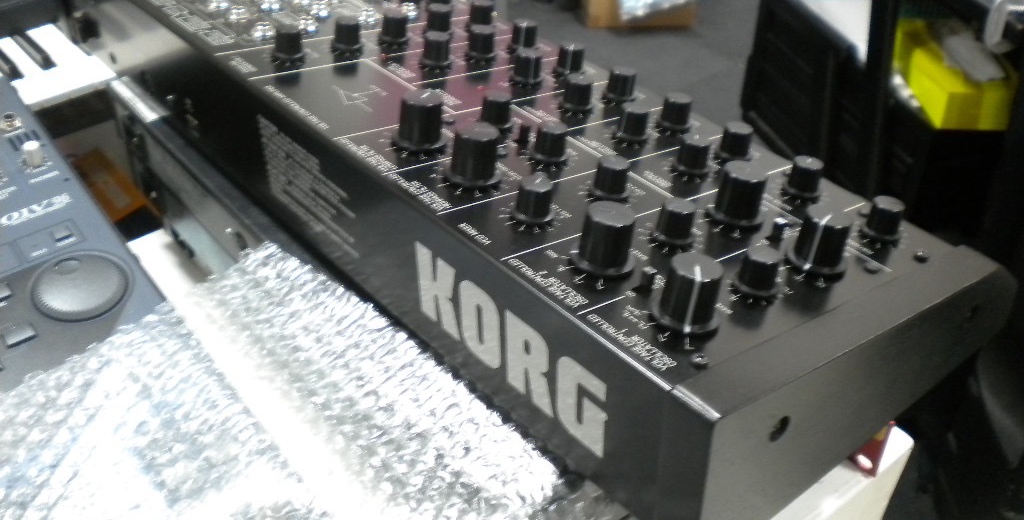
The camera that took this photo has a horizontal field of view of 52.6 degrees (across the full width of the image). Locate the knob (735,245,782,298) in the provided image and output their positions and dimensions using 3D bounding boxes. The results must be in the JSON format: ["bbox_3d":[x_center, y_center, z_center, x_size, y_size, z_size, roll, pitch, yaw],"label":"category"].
[{"bbox_3d":[0.094,0.004,0.390,0.017,0.015,0.017,1,31,-12],"label":"knob"}]

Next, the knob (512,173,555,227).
[{"bbox_3d":[0.009,-0.023,0.387,0.017,0.013,0.017,5,31,-3],"label":"knob"}]

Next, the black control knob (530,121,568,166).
[{"bbox_3d":[0.016,-0.049,0.434,0.017,0.013,0.017,0,31,-11],"label":"black control knob"}]

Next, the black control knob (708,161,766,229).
[{"bbox_3d":[0.089,-0.026,0.403,0.022,0.019,0.022,7,30,0],"label":"black control knob"}]

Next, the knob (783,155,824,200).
[{"bbox_3d":[0.121,-0.034,0.428,0.016,0.014,0.016,22,33,25],"label":"knob"}]

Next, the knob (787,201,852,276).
[{"bbox_3d":[0.113,-0.008,0.376,0.022,0.019,0.022,22,33,24],"label":"knob"}]

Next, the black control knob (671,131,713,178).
[{"bbox_3d":[0.084,-0.049,0.476,0.017,0.015,0.017,1,31,-12],"label":"black control knob"}]

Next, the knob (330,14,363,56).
[{"bbox_3d":[-0.089,-0.123,0.560,0.017,0.015,0.017,1,31,-12],"label":"knob"}]

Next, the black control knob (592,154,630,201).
[{"bbox_3d":[0.043,-0.036,0.444,0.017,0.015,0.017,1,31,-12],"label":"black control knob"}]

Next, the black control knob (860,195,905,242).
[{"bbox_3d":[0.144,-0.016,0.401,0.016,0.014,0.016,7,30,0],"label":"black control knob"}]

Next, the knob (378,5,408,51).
[{"bbox_3d":[-0.066,-0.131,0.580,0.017,0.015,0.017,1,31,-12],"label":"knob"}]

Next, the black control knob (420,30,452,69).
[{"bbox_3d":[-0.040,-0.113,0.555,0.017,0.015,0.017,1,31,-12],"label":"black control knob"}]

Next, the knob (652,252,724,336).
[{"bbox_3d":[0.058,0.010,0.336,0.023,0.019,0.023,8,31,2],"label":"knob"}]

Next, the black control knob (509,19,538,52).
[{"bbox_3d":[0.007,-0.120,0.552,0.017,0.013,0.017,9,31,5],"label":"black control knob"}]

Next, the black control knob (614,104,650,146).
[{"bbox_3d":[0.059,-0.067,0.501,0.017,0.015,0.017,6,30,-4],"label":"black control knob"}]

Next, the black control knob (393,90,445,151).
[{"bbox_3d":[-0.038,-0.059,0.434,0.022,0.019,0.022,5,30,-3],"label":"black control knob"}]

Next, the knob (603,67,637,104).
[{"bbox_3d":[0.053,-0.085,0.501,0.016,0.014,0.016,7,30,0],"label":"knob"}]

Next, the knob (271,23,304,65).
[{"bbox_3d":[-0.110,-0.106,0.507,0.016,0.014,0.016,7,30,0],"label":"knob"}]

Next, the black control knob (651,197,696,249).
[{"bbox_3d":[0.067,-0.016,0.416,0.017,0.015,0.017,6,30,-4],"label":"black control knob"}]

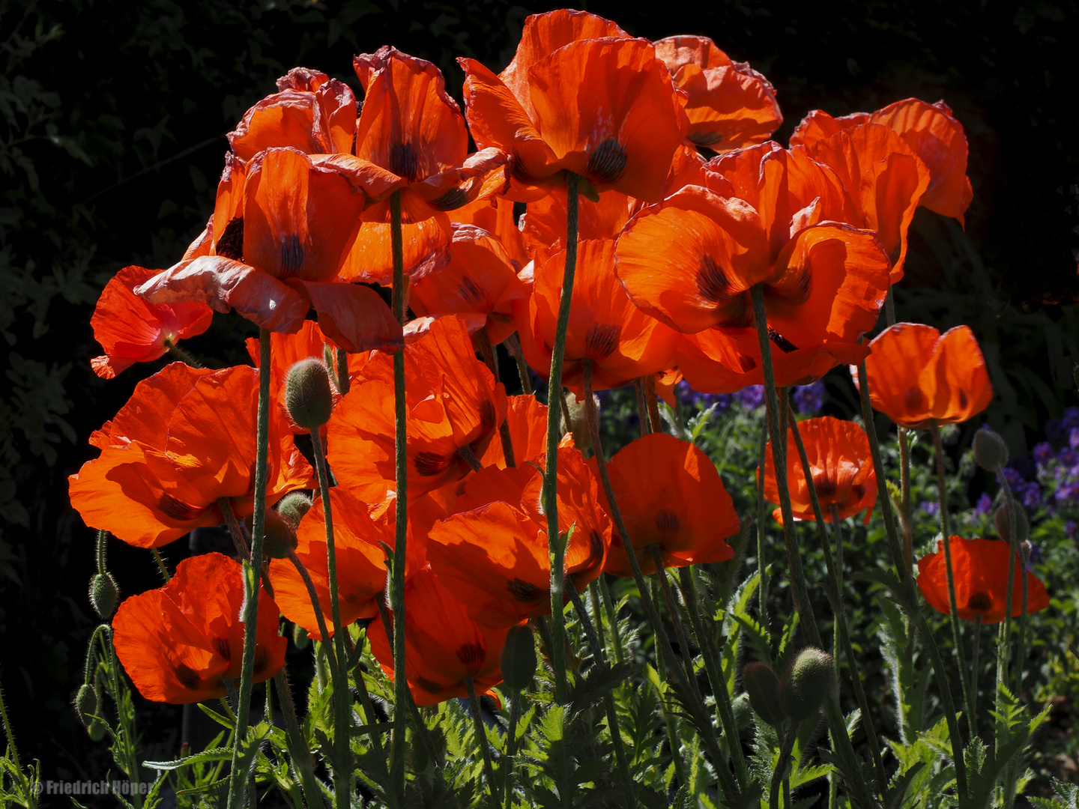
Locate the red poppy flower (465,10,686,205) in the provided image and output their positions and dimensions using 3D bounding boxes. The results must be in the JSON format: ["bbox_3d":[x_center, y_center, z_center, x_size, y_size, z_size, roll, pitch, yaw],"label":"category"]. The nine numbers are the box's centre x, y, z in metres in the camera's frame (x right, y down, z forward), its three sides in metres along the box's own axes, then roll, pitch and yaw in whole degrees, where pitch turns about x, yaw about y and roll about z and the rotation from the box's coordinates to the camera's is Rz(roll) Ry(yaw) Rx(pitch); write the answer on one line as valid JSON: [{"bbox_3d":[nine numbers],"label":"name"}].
[{"bbox_3d":[0.020,-0.176,2.420,0.132,0.108,0.125,0,-9,0],"label":"red poppy flower"}]

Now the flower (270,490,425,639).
[{"bbox_3d":[-0.115,0.096,2.460,0.093,0.082,0.088,-13,-22,-23],"label":"flower"}]

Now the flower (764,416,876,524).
[{"bbox_3d":[0.200,0.047,2.950,0.083,0.070,0.080,0,-16,0],"label":"flower"}]

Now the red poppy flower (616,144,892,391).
[{"bbox_3d":[0.119,-0.078,2.300,0.152,0.105,0.130,0,-19,0],"label":"red poppy flower"}]

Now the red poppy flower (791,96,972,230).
[{"bbox_3d":[0.229,-0.160,2.750,0.122,0.092,0.110,0,3,0],"label":"red poppy flower"}]

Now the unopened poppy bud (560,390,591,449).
[{"bbox_3d":[0.028,0.011,2.850,0.026,0.040,0.026,0,2,0],"label":"unopened poppy bud"}]

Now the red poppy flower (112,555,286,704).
[{"bbox_3d":[-0.207,0.136,2.500,0.106,0.088,0.102,-14,-9,-2],"label":"red poppy flower"}]

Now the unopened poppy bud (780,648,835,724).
[{"bbox_3d":[0.155,0.163,2.380,0.029,0.042,0.029,16,6,0],"label":"unopened poppy bud"}]

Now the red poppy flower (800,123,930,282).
[{"bbox_3d":[0.198,-0.124,2.520,0.092,0.098,0.092,-10,-7,-36],"label":"red poppy flower"}]

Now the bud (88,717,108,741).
[{"bbox_3d":[-0.279,0.204,2.600,0.013,0.018,0.013,0,0,0],"label":"bud"}]

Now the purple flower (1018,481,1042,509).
[{"bbox_3d":[0.435,0.080,3.650,0.023,0.025,0.020,0,2,11],"label":"purple flower"}]

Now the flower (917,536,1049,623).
[{"bbox_3d":[0.307,0.122,2.850,0.091,0.060,0.085,0,-6,0],"label":"flower"}]

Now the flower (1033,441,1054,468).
[{"bbox_3d":[0.477,0.048,3.900,0.021,0.025,0.018,0,3,0],"label":"flower"}]

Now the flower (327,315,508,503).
[{"bbox_3d":[-0.072,0.003,2.420,0.105,0.092,0.100,-11,-26,-24],"label":"flower"}]

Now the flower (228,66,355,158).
[{"bbox_3d":[-0.148,-0.174,2.520,0.090,0.075,0.088,0,0,-30],"label":"flower"}]

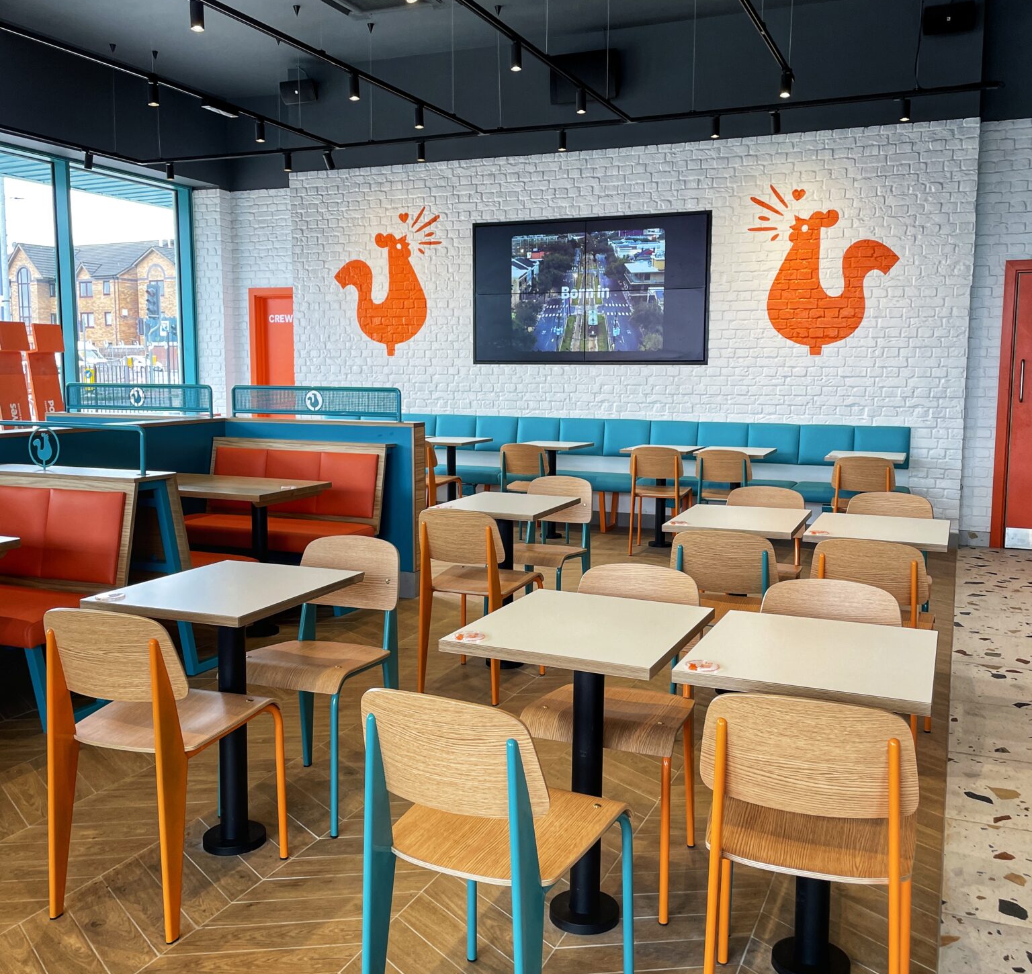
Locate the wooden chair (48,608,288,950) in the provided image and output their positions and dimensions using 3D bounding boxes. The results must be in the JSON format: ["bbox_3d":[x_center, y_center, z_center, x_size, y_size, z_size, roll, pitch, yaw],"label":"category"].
[{"bbox_3d":[-0.919,0.667,2.709,0.415,0.790,0.495,3,7,19],"label":"wooden chair"}]

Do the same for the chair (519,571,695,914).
[{"bbox_3d":[0.268,0.655,2.797,0.418,0.802,0.491,3,7,21],"label":"chair"}]

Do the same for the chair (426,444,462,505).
[{"bbox_3d":[-0.736,-0.016,8.607,0.415,0.790,0.495,4,8,29],"label":"chair"}]

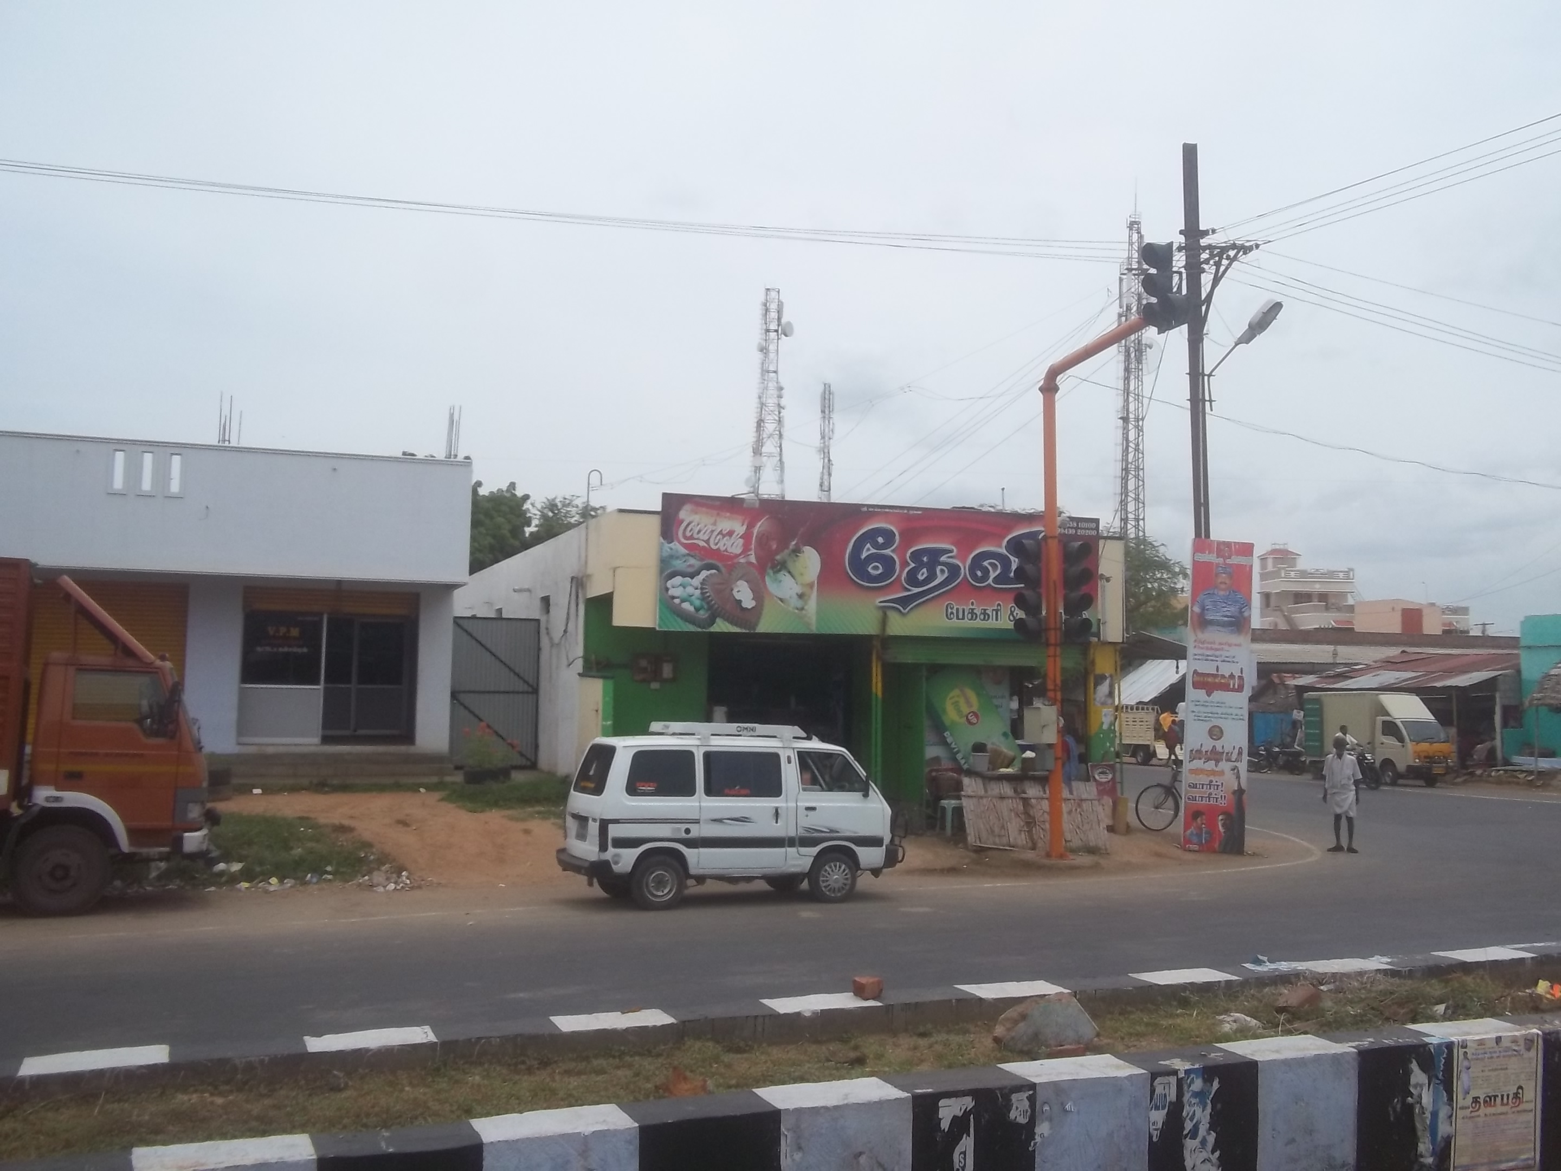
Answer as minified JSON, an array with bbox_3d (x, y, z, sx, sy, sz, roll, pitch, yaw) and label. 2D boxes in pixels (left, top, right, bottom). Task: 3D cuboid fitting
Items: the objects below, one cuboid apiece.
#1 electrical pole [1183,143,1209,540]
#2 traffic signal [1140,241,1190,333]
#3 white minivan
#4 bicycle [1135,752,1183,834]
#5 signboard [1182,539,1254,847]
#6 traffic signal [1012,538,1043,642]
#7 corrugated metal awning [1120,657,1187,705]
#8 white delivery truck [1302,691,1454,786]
[{"bbox_3d":[6.212,-1.427,21.286,0.200,10.459,0.210,1,-5,-23],"label":"electrical pole"},{"bbox_3d":[4.412,-3.423,16.600,0.420,1.040,0.380,3,-5,-23],"label":"traffic signal"},{"bbox_3d":[-0.510,2.314,14.854,3.400,1.750,1.420,3,-5,-23],"label":"white minivan"},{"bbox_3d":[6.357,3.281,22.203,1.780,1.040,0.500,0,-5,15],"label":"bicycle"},{"bbox_3d":[6.172,1.548,20.289,0.840,4.370,0.060,3,-5,-4],"label":"signboard"},{"bbox_3d":[3.341,0.049,19.521,0.360,1.360,0.340,3,-5,-23],"label":"traffic signal"},{"bbox_3d":[12.954,3.365,51.021,2.600,1.600,3.200,2,-5,-19],"label":"corrugated metal awning"},{"bbox_3d":[16.005,4.128,38.883,1.520,2.380,3.800,3,-5,-23],"label":"white delivery truck"}]

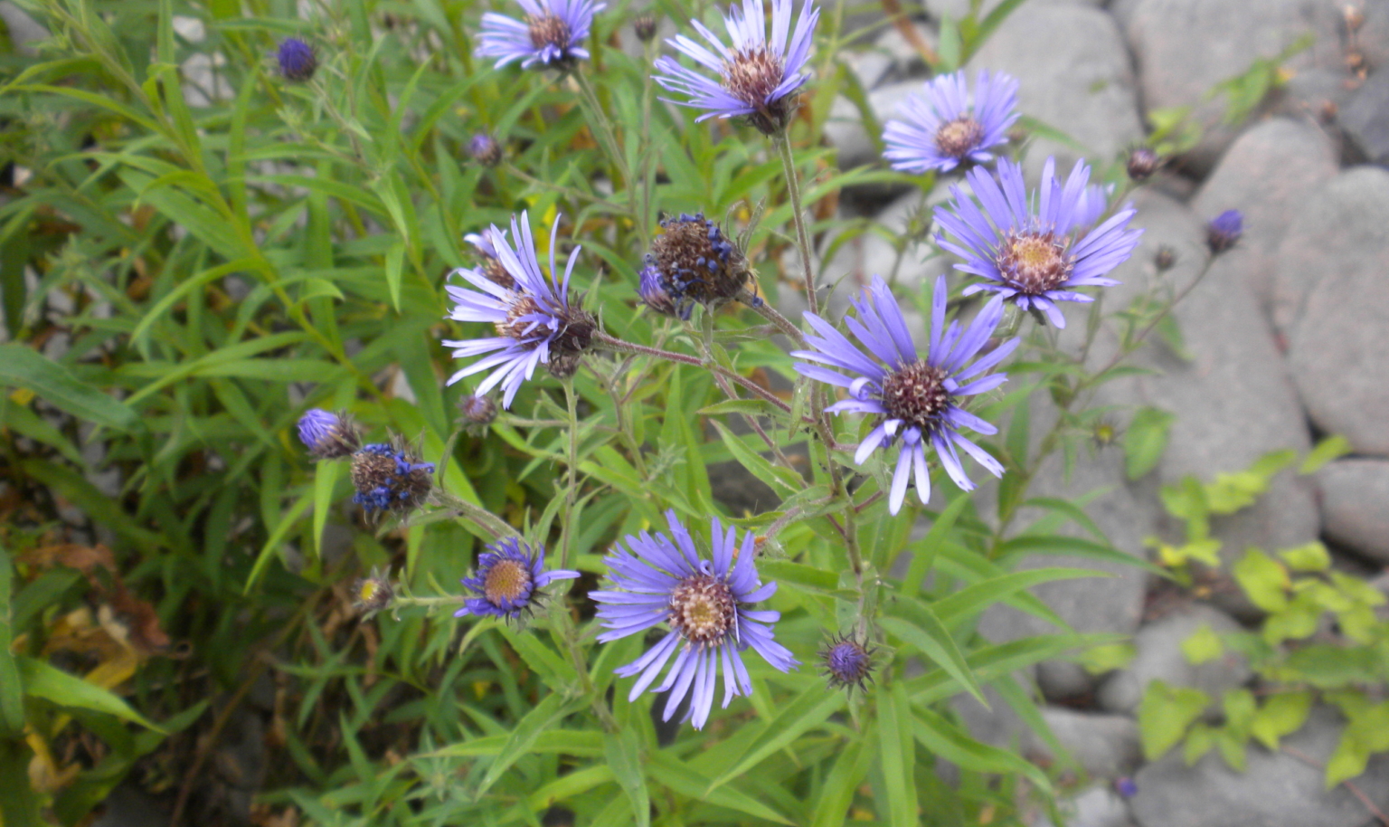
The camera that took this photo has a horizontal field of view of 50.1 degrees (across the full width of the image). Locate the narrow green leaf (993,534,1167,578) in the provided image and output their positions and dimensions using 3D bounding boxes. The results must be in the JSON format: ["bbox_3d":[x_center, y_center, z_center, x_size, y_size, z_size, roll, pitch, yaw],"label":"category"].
[{"bbox_3d":[0.122,0.045,0.470,0.057,0.008,0.010,9,43,7],"label":"narrow green leaf"}]

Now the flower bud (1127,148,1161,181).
[{"bbox_3d":[0.148,-0.082,0.490,0.011,0.012,0.011,14,35,-11],"label":"flower bud"}]

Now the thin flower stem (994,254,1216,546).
[{"bbox_3d":[0.127,-0.004,0.460,0.009,0.118,0.010,37,18,0],"label":"thin flower stem"}]

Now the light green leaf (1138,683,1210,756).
[{"bbox_3d":[0.209,0.134,0.650,0.031,0.008,0.036,10,61,6],"label":"light green leaf"}]

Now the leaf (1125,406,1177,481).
[{"bbox_3d":[0.203,0.013,0.660,0.022,0.007,0.034,16,61,9],"label":"leaf"}]

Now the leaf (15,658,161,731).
[{"bbox_3d":[-0.196,0.091,0.480,0.051,0.008,0.013,25,50,6],"label":"leaf"}]

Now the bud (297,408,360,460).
[{"bbox_3d":[-0.083,0.004,0.335,0.013,0.010,0.010,19,38,-21],"label":"bud"}]

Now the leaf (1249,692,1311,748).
[{"bbox_3d":[0.237,0.124,0.600,0.019,0.007,0.027,27,65,16],"label":"leaf"}]

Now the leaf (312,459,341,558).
[{"bbox_3d":[-0.107,0.028,0.430,0.007,0.006,0.033,5,72,5],"label":"leaf"}]

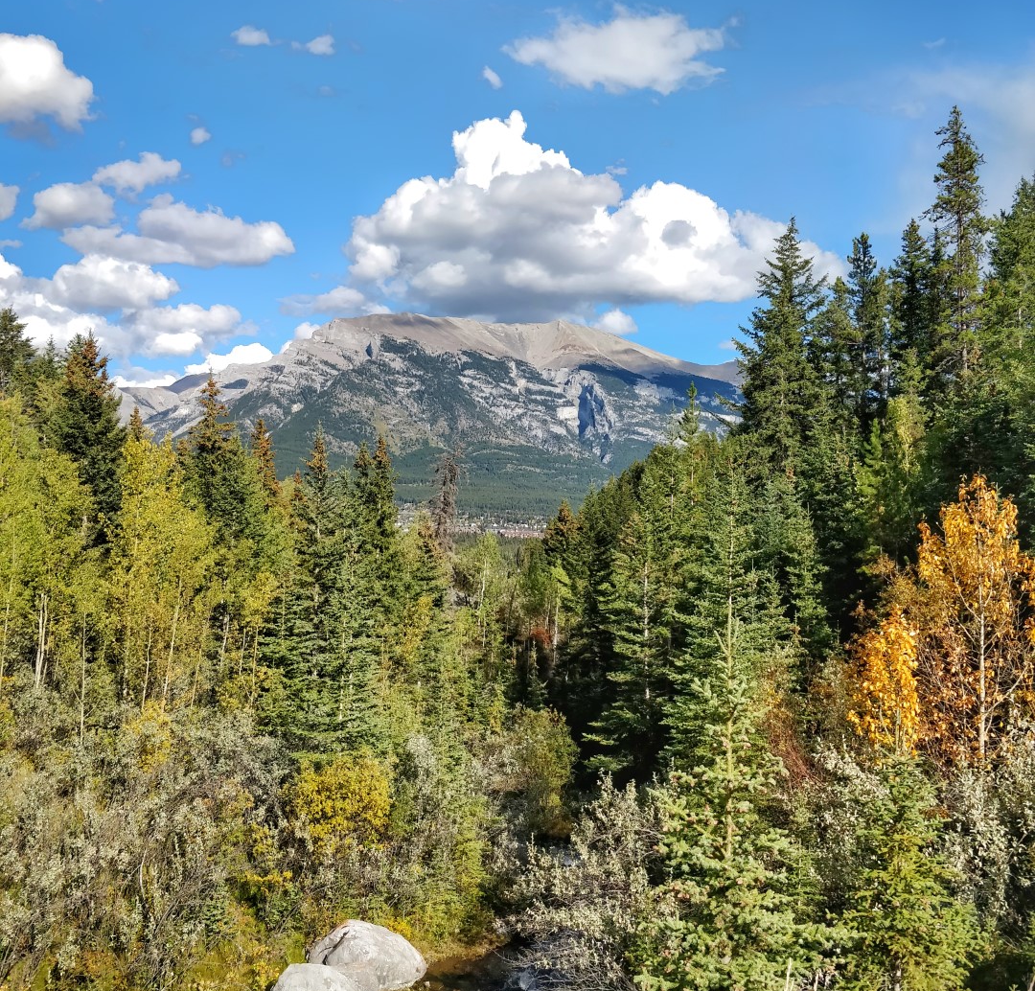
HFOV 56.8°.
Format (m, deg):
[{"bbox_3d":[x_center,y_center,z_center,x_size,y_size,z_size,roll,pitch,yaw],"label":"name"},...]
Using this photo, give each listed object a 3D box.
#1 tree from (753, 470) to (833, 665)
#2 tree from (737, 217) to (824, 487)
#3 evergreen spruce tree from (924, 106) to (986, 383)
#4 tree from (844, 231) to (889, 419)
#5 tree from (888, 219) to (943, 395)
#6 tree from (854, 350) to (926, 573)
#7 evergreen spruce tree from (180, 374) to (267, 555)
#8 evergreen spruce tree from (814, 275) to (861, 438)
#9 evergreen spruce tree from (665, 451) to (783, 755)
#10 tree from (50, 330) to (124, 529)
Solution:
[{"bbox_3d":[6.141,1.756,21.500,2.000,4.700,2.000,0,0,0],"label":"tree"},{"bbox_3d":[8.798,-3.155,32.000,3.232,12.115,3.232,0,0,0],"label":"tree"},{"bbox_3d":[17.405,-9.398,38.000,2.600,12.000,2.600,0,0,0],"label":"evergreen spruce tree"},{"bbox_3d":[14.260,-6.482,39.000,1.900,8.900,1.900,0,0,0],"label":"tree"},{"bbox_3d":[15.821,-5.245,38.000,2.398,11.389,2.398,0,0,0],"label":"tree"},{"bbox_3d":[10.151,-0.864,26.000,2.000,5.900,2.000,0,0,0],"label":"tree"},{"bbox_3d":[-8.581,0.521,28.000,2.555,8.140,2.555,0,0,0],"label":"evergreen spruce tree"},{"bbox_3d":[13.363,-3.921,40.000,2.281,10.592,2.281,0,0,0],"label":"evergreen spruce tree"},{"bbox_3d":[4.567,2.449,21.000,2.626,7.193,2.626,0,0,0],"label":"evergreen spruce tree"},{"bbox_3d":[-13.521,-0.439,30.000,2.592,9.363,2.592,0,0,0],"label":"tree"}]

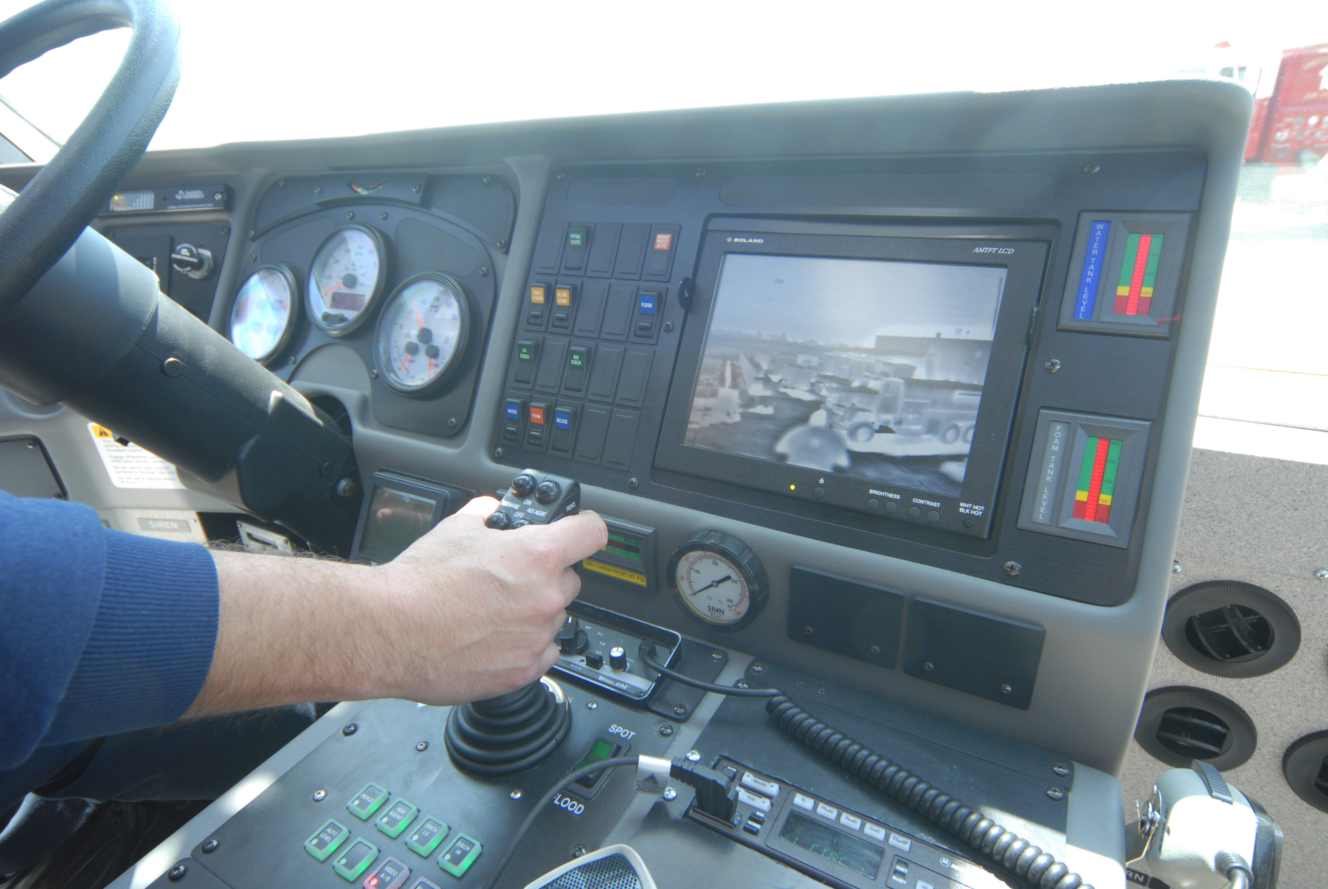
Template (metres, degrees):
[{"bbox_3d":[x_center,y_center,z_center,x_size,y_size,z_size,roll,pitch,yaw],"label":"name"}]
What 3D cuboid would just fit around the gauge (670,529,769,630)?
[{"bbox_3d":[0.042,0.106,0.518,0.078,0.078,0.024,12,24,27],"label":"gauge"}]

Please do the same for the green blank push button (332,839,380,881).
[{"bbox_3d":[-0.185,0.248,0.400,0.018,0.006,0.021,12,30,28],"label":"green blank push button"}]

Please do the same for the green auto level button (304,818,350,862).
[{"bbox_3d":[-0.209,0.244,0.412,0.018,0.006,0.021,12,30,28],"label":"green auto level button"}]

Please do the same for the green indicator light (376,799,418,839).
[{"bbox_3d":[-0.170,0.236,0.423,0.018,0.006,0.021,12,30,28],"label":"green indicator light"}]

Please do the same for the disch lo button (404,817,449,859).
[{"bbox_3d":[-0.146,0.241,0.411,0.018,0.006,0.021,12,30,28],"label":"disch lo button"}]

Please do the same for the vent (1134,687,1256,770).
[{"bbox_3d":[0.502,0.271,0.633,0.095,0.095,0.020,11,21,26],"label":"vent"}]

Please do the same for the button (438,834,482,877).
[{"bbox_3d":[-0.122,0.245,0.399,0.018,0.006,0.021,12,30,28],"label":"button"}]

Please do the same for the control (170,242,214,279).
[{"bbox_3d":[-0.593,-0.230,0.835,0.037,0.037,0.033,-1,1,2],"label":"control"}]

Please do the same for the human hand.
[{"bbox_3d":[-0.112,0.100,0.432,0.145,0.115,0.092,-2,26,2],"label":"human hand"}]

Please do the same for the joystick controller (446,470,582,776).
[{"bbox_3d":[-0.102,0.117,0.463,0.092,0.188,0.100,15,18,25],"label":"joystick controller"}]

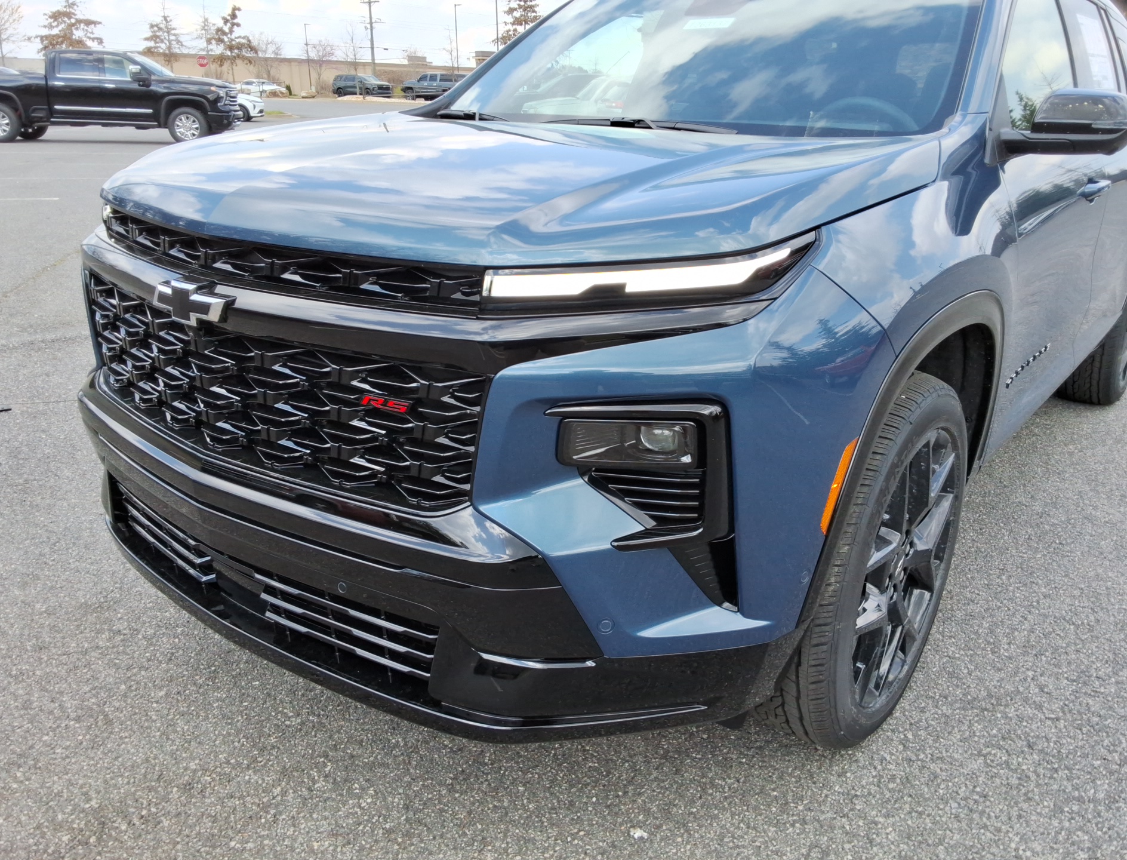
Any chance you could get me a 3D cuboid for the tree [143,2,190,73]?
[{"bbox_3d":[-27.812,-26.615,64.969,3.263,6.100,3.263,-7,21,-20],"label":"tree"}]

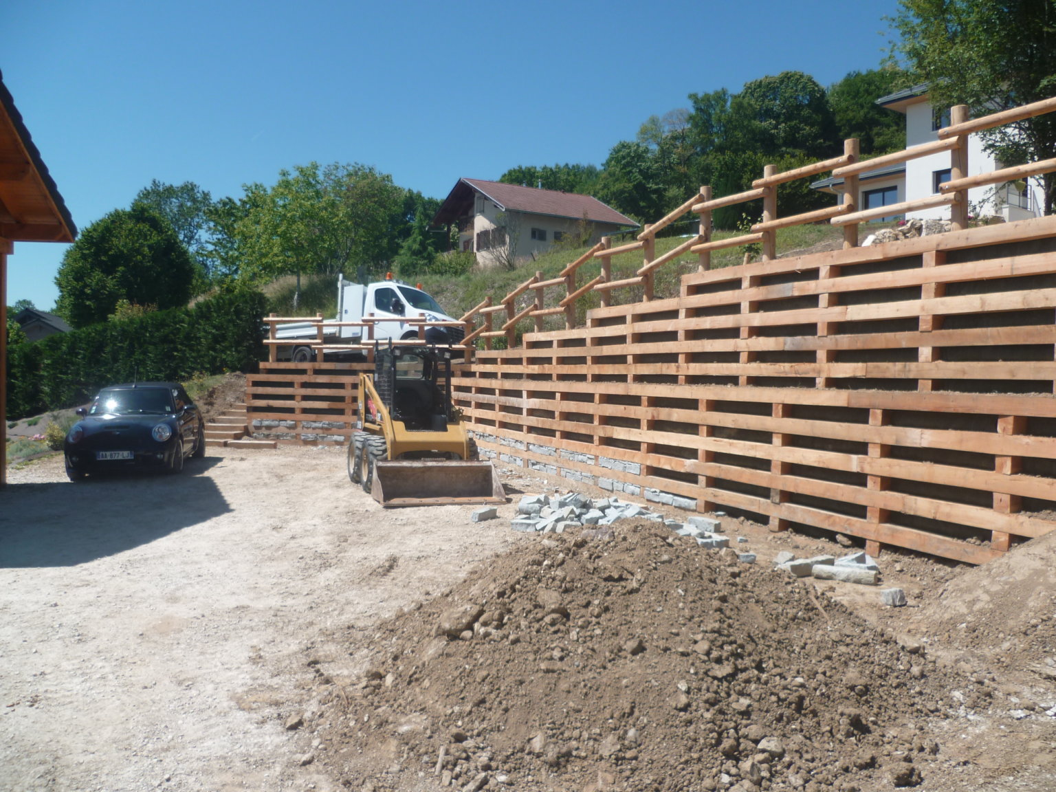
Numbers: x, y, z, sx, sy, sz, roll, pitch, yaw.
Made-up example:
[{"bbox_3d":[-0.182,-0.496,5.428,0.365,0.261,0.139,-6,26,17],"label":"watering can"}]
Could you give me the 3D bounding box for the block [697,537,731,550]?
[{"bbox_3d":[1.730,1.376,7.980,0.290,0.110,0.170,0,2,-14],"label":"block"}]

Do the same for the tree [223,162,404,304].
[{"bbox_3d":[-8.521,-6.453,34.000,7.000,5.800,6.300,0,2,0],"label":"tree"}]

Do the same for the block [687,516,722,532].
[{"bbox_3d":[1.820,1.309,8.768,0.140,0.110,0.360,-1,2,-34],"label":"block"}]

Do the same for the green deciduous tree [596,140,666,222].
[{"bbox_3d":[9.860,-20.472,82.000,6.500,8.000,6.500,0,2,0],"label":"green deciduous tree"}]

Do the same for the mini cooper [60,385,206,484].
[{"bbox_3d":[-6.440,0.500,14.223,1.750,1.414,3.710,0,2,-14],"label":"mini cooper"}]

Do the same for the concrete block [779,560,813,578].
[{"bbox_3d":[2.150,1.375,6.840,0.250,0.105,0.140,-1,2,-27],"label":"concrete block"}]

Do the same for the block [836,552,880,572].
[{"bbox_3d":[2.766,1.395,7.150,0.360,0.140,0.260,1,2,18],"label":"block"}]

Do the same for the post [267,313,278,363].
[{"bbox_3d":[-5.829,-1.318,19.500,0.155,1.140,0.155,0,2,0],"label":"post"}]

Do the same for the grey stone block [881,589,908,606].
[{"bbox_3d":[2.575,1.406,6.010,0.155,0.100,0.125,-1,2,-24],"label":"grey stone block"}]

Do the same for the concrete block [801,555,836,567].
[{"bbox_3d":[2.393,1.382,7.050,0.290,0.120,0.150,-1,2,-26],"label":"concrete block"}]

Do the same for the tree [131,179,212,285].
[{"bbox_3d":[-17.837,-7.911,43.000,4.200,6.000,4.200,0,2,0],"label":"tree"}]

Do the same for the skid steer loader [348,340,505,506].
[{"bbox_3d":[-1.512,0.274,11.912,1.560,2.020,3.100,-1,2,-19],"label":"skid steer loader"}]

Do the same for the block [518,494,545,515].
[{"bbox_3d":[0.034,1.273,9.950,0.260,0.160,0.360,0,2,0],"label":"block"}]

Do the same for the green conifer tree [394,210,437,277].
[{"bbox_3d":[-7.224,-9.854,55.000,2.900,4.300,2.900,0,2,0],"label":"green conifer tree"}]

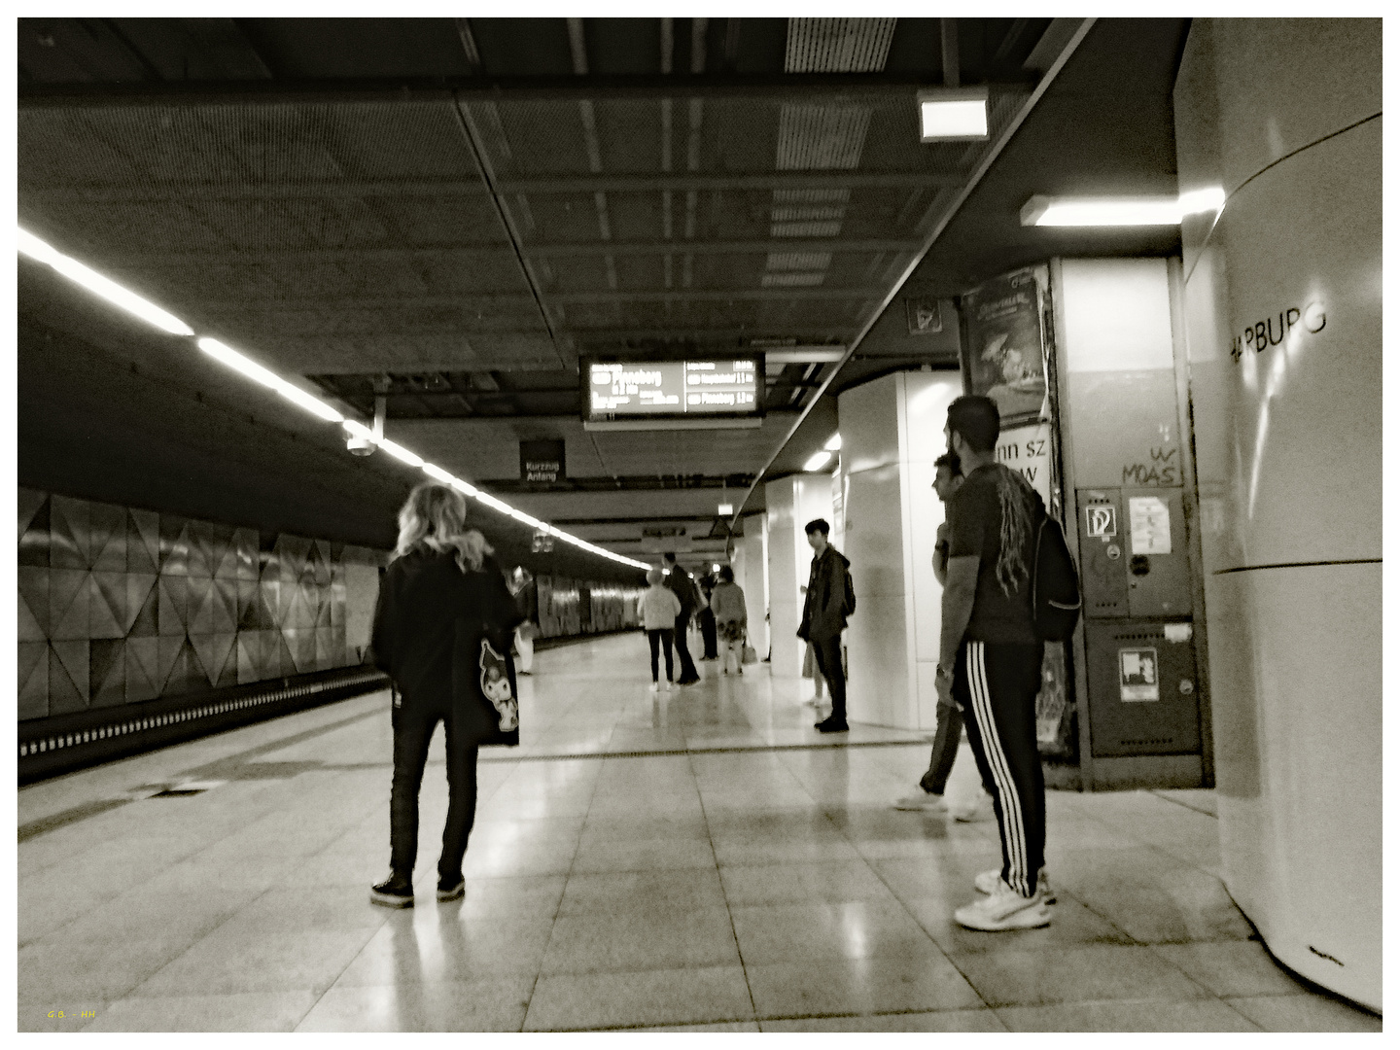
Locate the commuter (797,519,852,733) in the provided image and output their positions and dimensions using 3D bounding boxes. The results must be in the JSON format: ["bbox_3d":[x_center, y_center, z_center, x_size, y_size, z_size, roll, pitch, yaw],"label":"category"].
[{"bbox_3d":[1.069,0.833,8.979,0.400,1.773,0.480,-1,-5,-18],"label":"commuter"}]

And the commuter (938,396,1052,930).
[{"bbox_3d":[1.020,0.426,3.638,0.340,1.764,0.470,-5,-5,32],"label":"commuter"}]

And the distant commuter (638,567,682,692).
[{"bbox_3d":[-0.514,1.370,13.919,0.540,1.569,0.360,-2,-4,-5],"label":"distant commuter"}]

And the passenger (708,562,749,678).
[{"bbox_3d":[0.455,1.496,16.826,0.540,1.700,0.360,-2,-4,-3],"label":"passenger"}]

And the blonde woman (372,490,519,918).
[{"bbox_3d":[-0.981,0.618,4.058,0.550,1.578,0.360,-1,-5,-16],"label":"blonde woman"}]

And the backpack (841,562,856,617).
[{"bbox_3d":[1.254,0.564,9.029,0.170,0.460,0.290,-1,-5,-18],"label":"backpack"}]

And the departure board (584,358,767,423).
[{"bbox_3d":[-0.199,-0.959,7.696,1.307,0.453,0.250,-2,-4,-3],"label":"departure board"}]

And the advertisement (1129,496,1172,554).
[{"bbox_3d":[2.438,0.002,5.684,0.212,0.308,0.010,-1,-4,0],"label":"advertisement"}]

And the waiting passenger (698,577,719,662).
[{"bbox_3d":[0.188,1.796,21.246,0.480,1.802,0.360,-3,-5,11],"label":"waiting passenger"}]

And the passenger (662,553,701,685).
[{"bbox_3d":[-0.274,1.320,15.057,0.500,1.827,0.500,-4,-5,21],"label":"passenger"}]

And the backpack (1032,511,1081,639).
[{"bbox_3d":[1.228,0.180,3.638,0.170,0.442,0.280,-4,-5,30],"label":"backpack"}]

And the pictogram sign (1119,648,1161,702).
[{"bbox_3d":[2.351,0.801,5.623,0.200,0.281,0.010,-1,-4,0],"label":"pictogram sign"}]

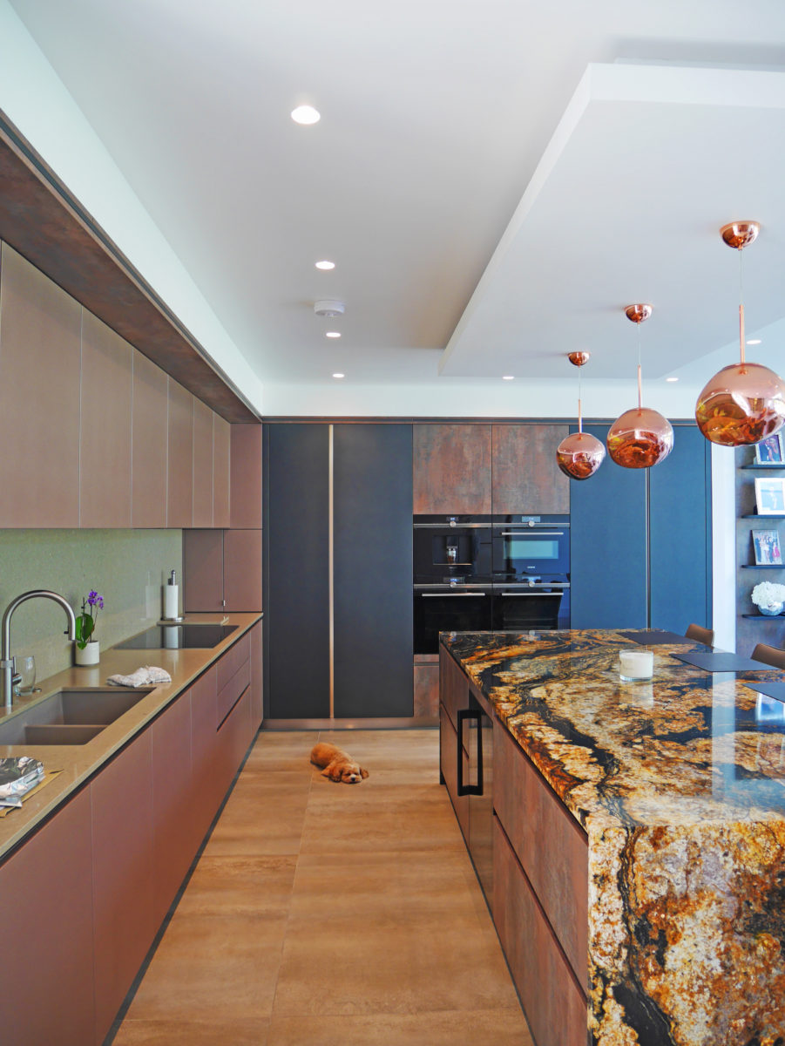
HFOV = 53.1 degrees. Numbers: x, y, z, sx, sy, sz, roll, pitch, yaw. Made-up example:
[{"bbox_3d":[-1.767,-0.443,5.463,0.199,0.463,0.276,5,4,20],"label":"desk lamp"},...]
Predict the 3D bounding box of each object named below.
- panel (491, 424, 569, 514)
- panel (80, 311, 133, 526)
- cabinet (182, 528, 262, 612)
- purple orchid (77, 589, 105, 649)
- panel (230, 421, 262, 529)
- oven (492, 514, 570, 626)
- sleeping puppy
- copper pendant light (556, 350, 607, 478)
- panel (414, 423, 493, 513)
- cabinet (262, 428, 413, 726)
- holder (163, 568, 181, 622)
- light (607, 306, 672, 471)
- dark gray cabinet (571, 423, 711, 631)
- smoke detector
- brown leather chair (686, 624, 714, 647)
[{"bbox_3d":[1.045,-0.408,6.297,0.595,0.690,0.570,0,0,-2],"label":"panel"},{"bbox_3d":[-1.285,-0.371,3.073,0.350,0.790,0.630,0,0,-2],"label":"panel"},{"bbox_3d":[-1.288,0.360,6.146,0.602,0.621,0.520,0,0,-3],"label":"cabinet"},{"bbox_3d":[-1.396,0.445,3.633,0.135,0.280,0.130,0,0,-2],"label":"purple orchid"},{"bbox_3d":[-1.104,-0.353,6.122,0.238,0.794,0.450,0,0,-3],"label":"panel"},{"bbox_3d":[1.046,0.469,6.266,0.602,1.062,0.550,0,0,-3],"label":"oven"},{"bbox_3d":[-0.344,1.474,4.880,0.220,0.145,0.500,0,0,-30],"label":"sleeping puppy"},{"bbox_3d":[0.998,-0.573,4.179,0.262,0.670,0.262,0,0,-2],"label":"copper pendant light"},{"bbox_3d":[0.454,-0.410,5.944,0.597,0.675,0.040,0,0,-3],"label":"panel"},{"bbox_3d":[-0.421,0.360,6.252,1.135,2.260,0.600,0,0,-2],"label":"cabinet"},{"bbox_3d":[-1.470,0.481,5.261,0.140,0.335,0.140,0,0,-2],"label":"holder"},{"bbox_3d":[1.054,-0.574,3.337,0.280,0.685,0.280,0,0,-3],"label":"light"},{"bbox_3d":[1.895,0.412,6.329,1.100,2.328,0.600,0,0,-3],"label":"dark gray cabinet"},{"bbox_3d":[-0.301,-1.026,3.770,0.144,0.042,0.144,0,0,-3],"label":"smoke detector"},{"bbox_3d":[1.604,1.066,4.622,0.480,0.950,0.430,0,0,-2],"label":"brown leather chair"}]

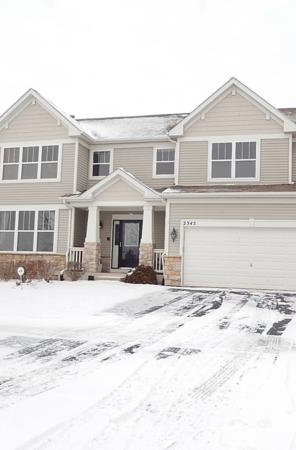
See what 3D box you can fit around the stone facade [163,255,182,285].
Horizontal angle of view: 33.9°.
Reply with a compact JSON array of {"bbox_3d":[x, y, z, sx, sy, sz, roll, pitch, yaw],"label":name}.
[{"bbox_3d":[0.902,1.675,17.616,0.610,1.030,0.250,1,-6,15],"label":"stone facade"}]

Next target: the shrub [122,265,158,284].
[{"bbox_3d":[-0.291,1.807,17.846,1.350,0.680,1.100,1,-6,15],"label":"shrub"}]

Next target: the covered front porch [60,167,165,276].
[{"bbox_3d":[-1.163,0.015,19.882,4.311,4.240,2.000,1,-6,15],"label":"covered front porch"}]

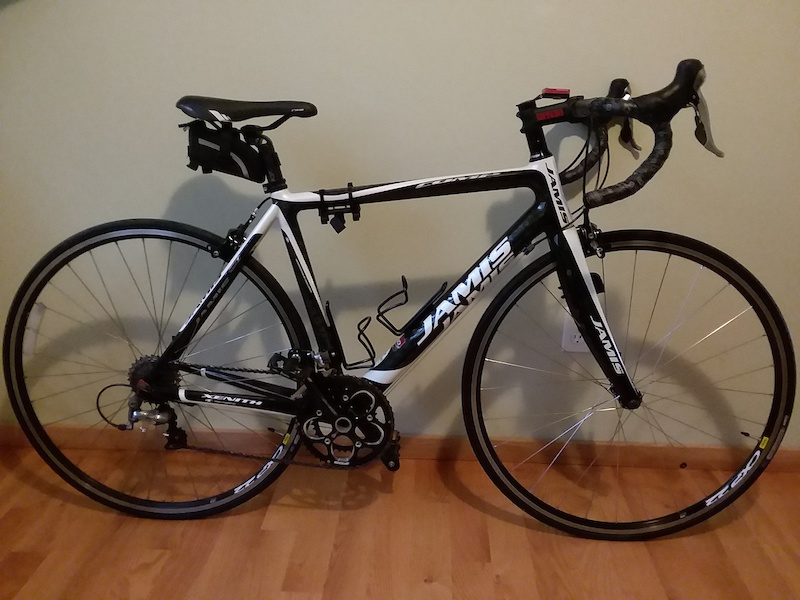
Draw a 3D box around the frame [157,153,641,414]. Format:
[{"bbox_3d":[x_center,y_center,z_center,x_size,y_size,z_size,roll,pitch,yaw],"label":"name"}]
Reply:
[{"bbox_3d":[-0.022,-0.012,1.351,1.010,0.560,0.140,2,13,3],"label":"frame"}]

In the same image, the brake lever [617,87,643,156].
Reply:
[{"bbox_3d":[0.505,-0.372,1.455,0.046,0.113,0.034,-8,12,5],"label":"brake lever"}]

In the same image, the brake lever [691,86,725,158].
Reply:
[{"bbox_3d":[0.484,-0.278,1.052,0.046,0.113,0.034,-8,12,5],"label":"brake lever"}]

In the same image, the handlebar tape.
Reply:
[{"bbox_3d":[0.397,-0.307,1.262,0.180,0.238,0.430,2,13,3],"label":"handlebar tape"}]

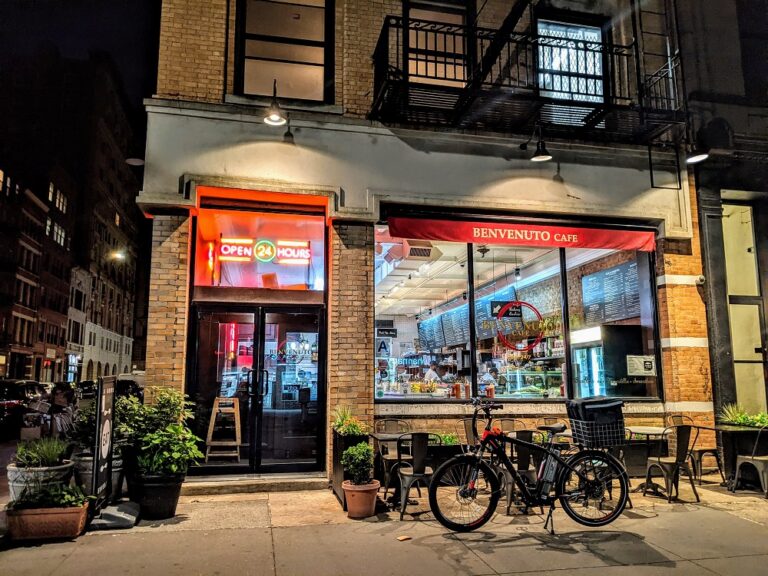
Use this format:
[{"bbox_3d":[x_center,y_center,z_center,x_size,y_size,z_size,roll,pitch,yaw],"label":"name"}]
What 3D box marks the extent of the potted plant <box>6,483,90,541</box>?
[{"bbox_3d":[-3.009,1.993,5.410,0.647,0.451,0.333,2,-9,-13],"label":"potted plant"}]

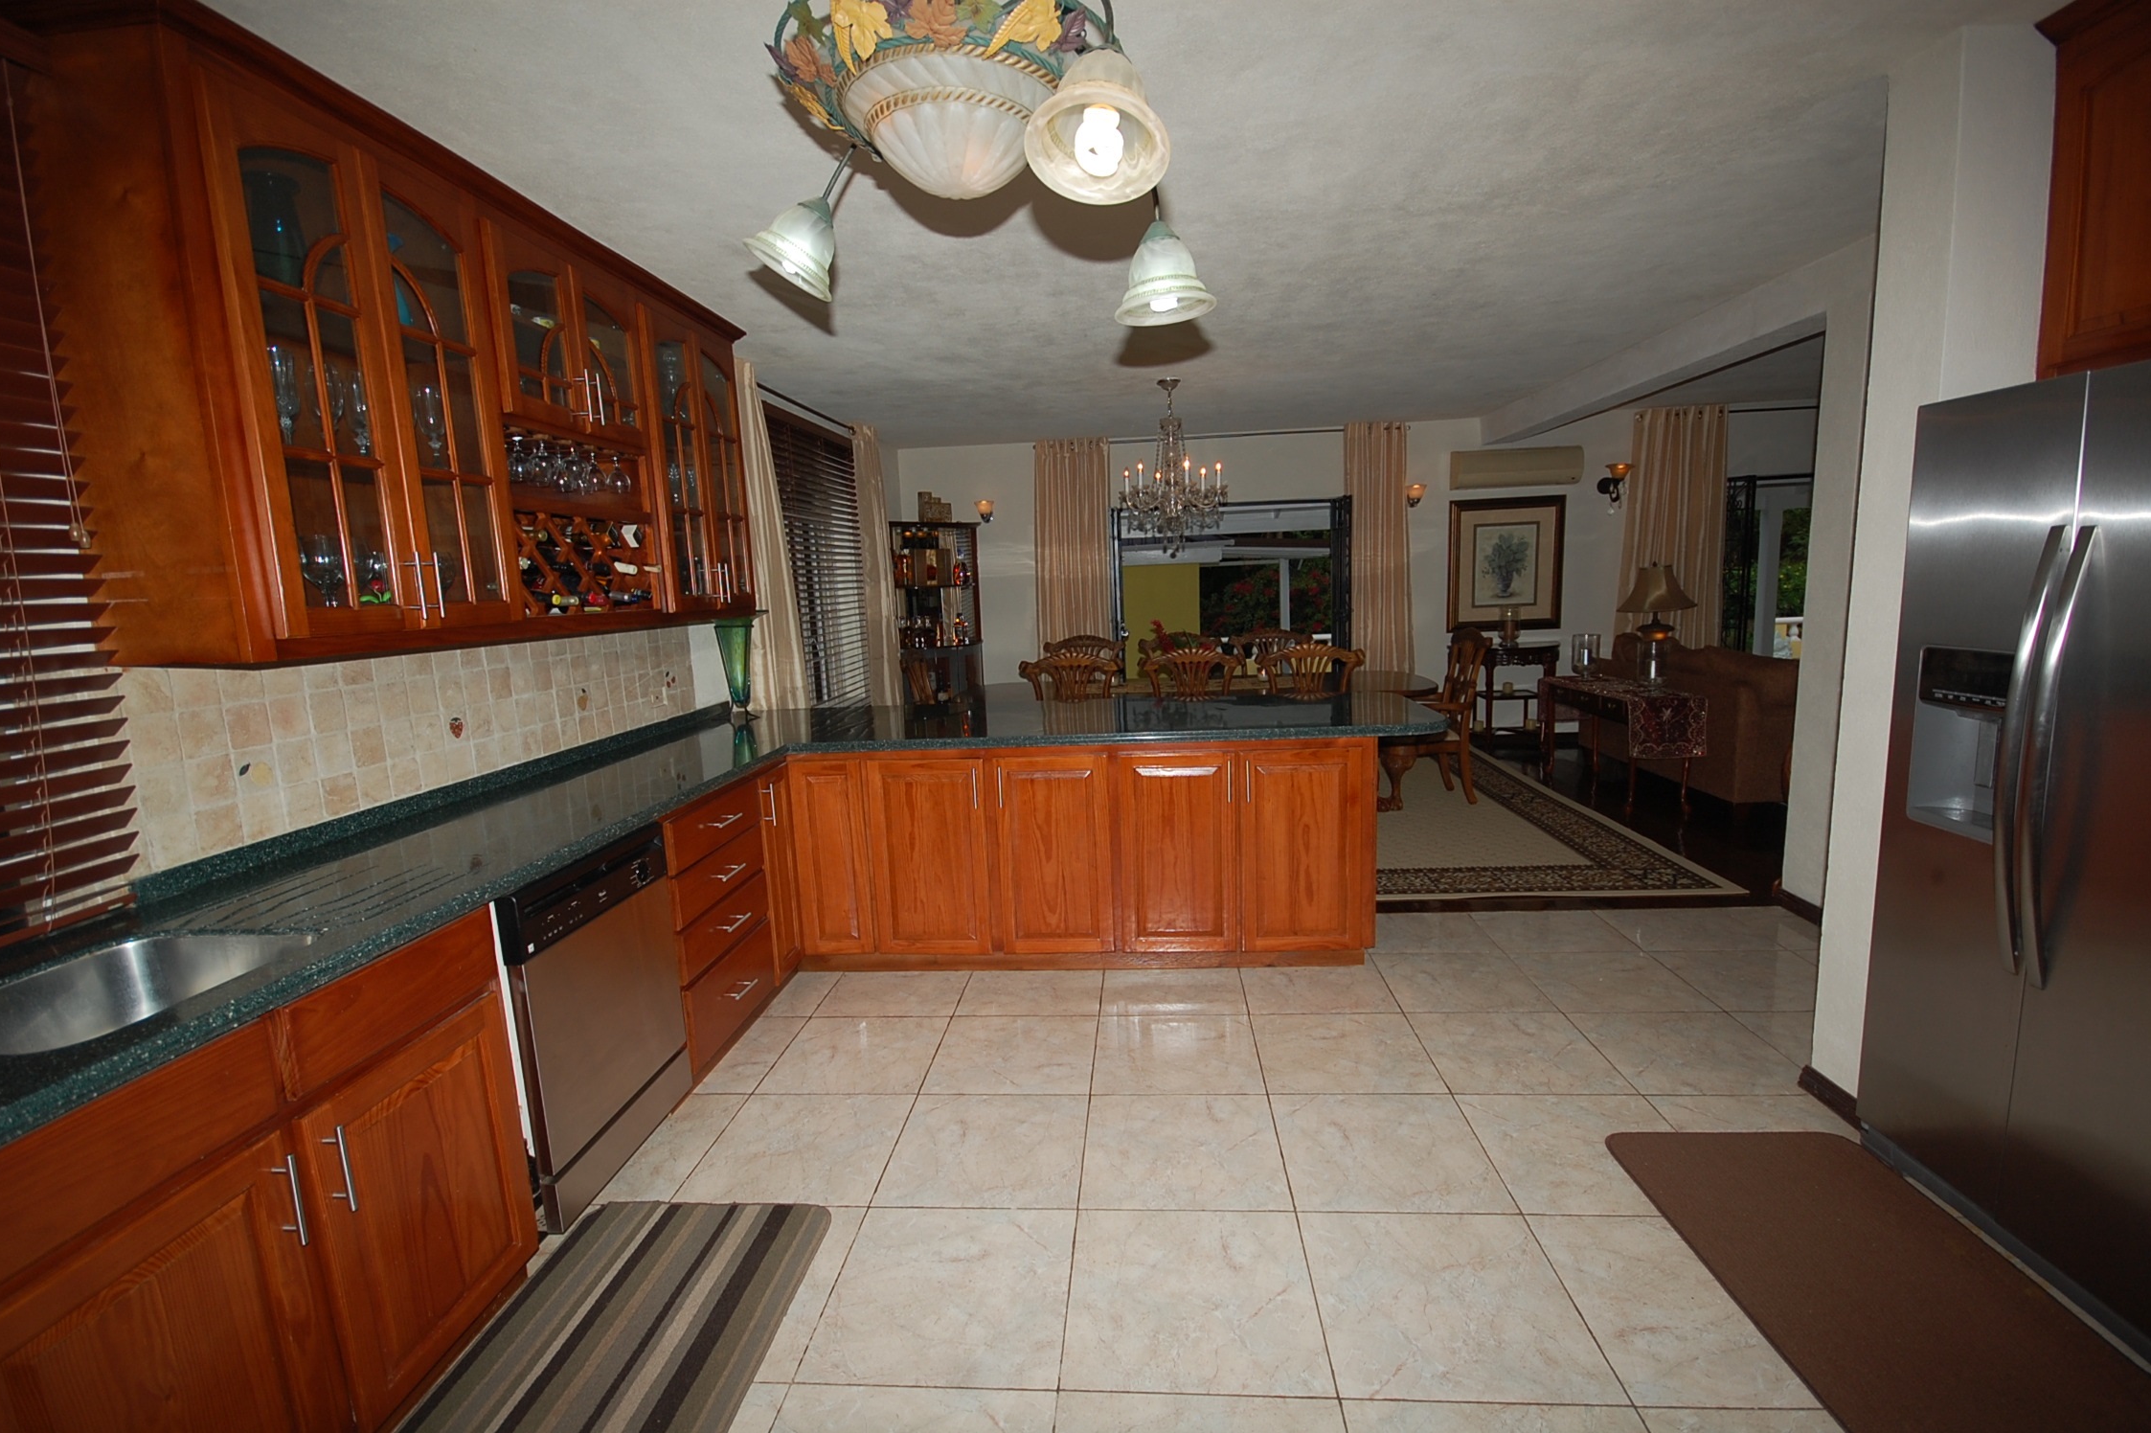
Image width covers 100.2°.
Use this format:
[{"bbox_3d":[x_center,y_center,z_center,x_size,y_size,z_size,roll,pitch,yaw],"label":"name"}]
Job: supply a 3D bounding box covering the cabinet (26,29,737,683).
[{"bbox_3d":[-1.599,-0.832,2.699,0.360,1.150,2.220,-2,8,5],"label":"cabinet"}]

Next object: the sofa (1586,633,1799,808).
[{"bbox_3d":[4.091,-0.020,5.721,0.930,0.930,1.900,-2,8,5],"label":"sofa"}]

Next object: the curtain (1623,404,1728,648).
[{"bbox_3d":[4.438,-1.011,6.715,0.770,2.500,0.140,-2,9,5],"label":"curtain"}]

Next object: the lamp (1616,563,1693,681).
[{"bbox_3d":[3.401,-0.527,5.280,0.450,0.720,0.450,-2,9,5],"label":"lamp"}]

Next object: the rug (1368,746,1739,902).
[{"bbox_3d":[0.936,0.563,5.823,4.250,0.014,3.550,-2,8,5],"label":"rug"}]

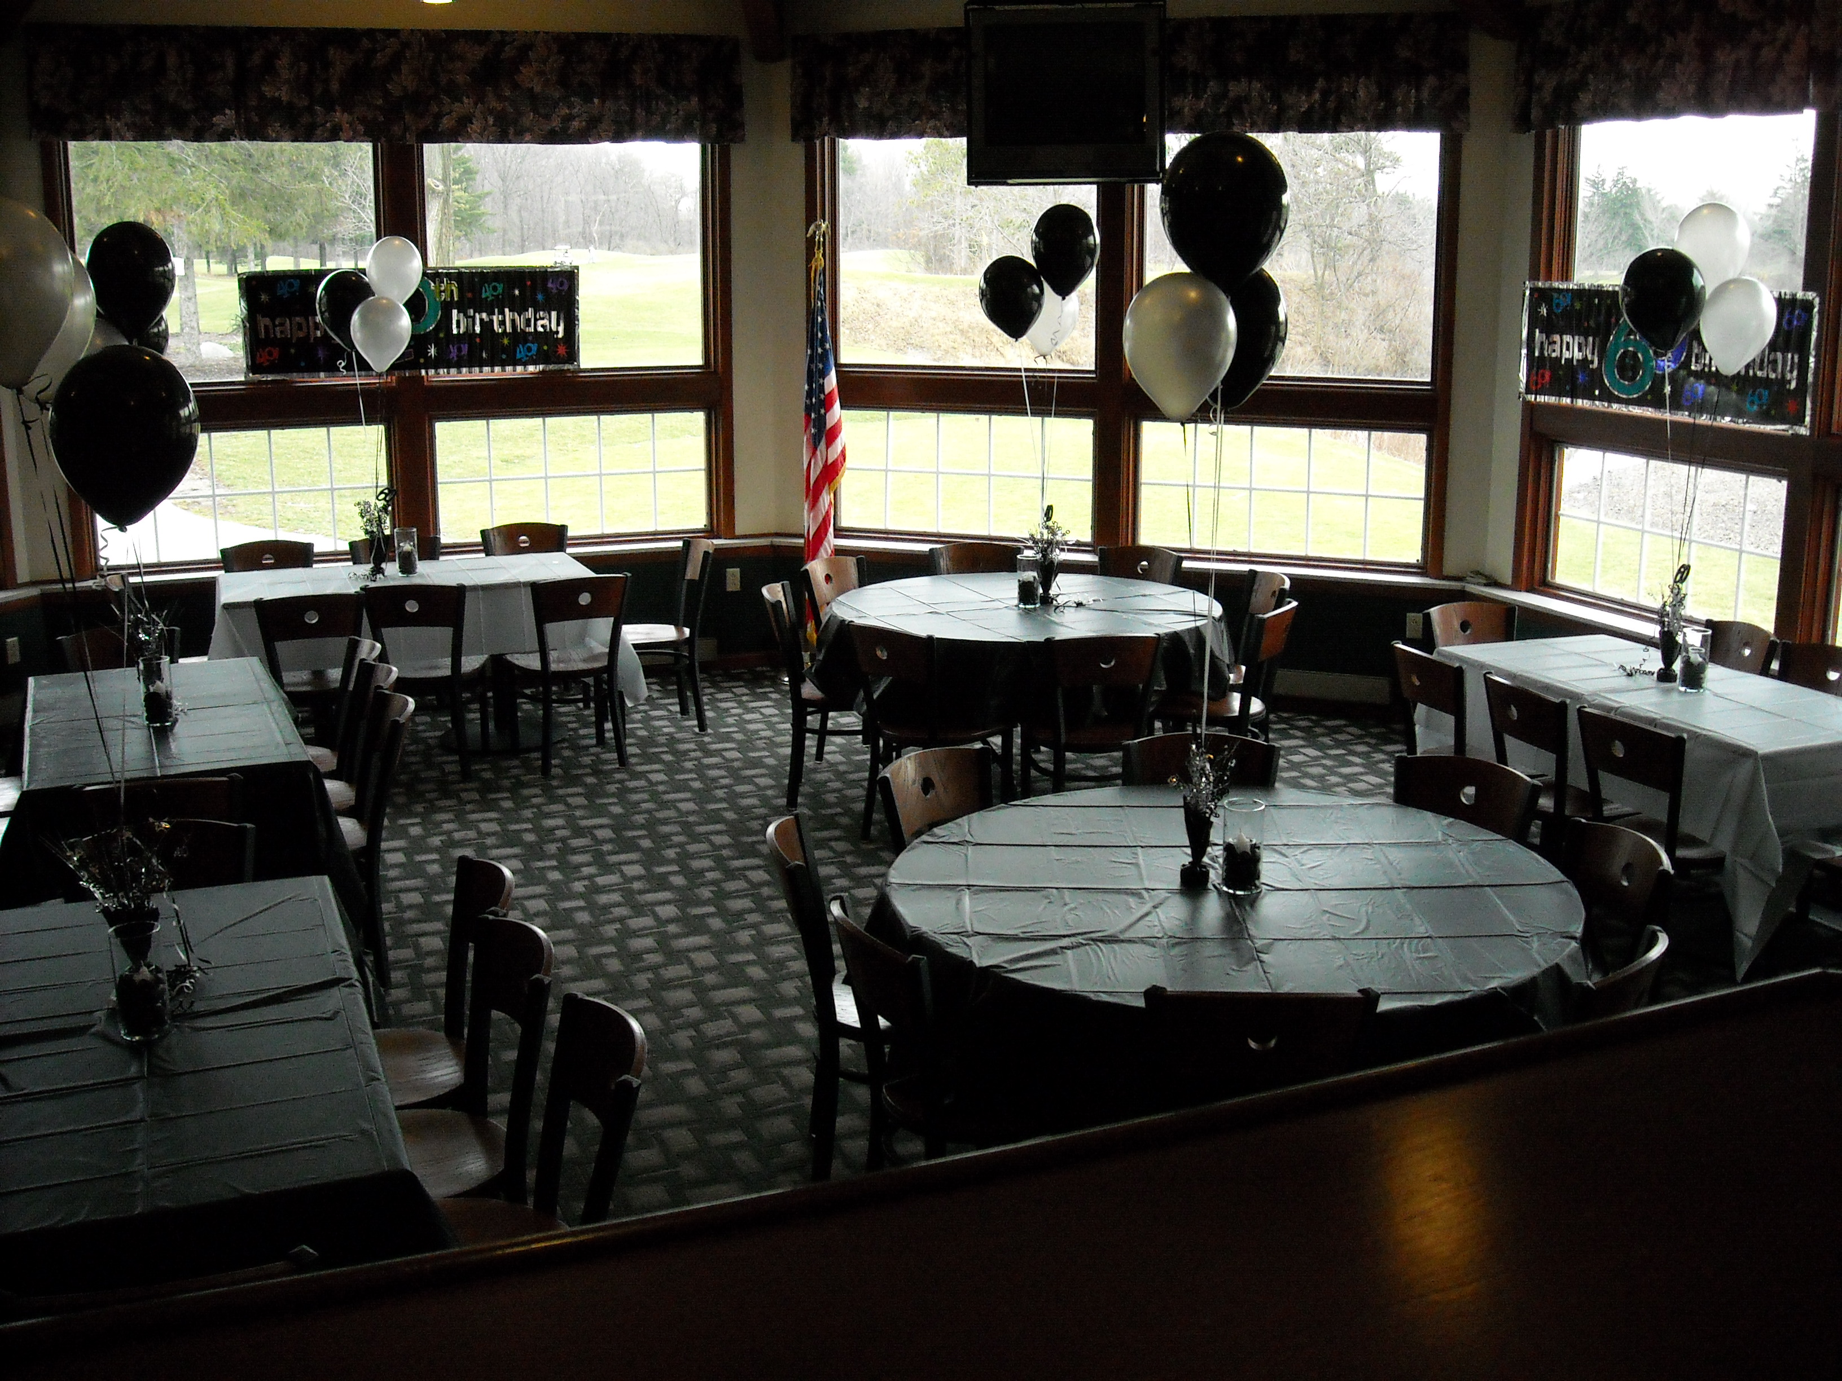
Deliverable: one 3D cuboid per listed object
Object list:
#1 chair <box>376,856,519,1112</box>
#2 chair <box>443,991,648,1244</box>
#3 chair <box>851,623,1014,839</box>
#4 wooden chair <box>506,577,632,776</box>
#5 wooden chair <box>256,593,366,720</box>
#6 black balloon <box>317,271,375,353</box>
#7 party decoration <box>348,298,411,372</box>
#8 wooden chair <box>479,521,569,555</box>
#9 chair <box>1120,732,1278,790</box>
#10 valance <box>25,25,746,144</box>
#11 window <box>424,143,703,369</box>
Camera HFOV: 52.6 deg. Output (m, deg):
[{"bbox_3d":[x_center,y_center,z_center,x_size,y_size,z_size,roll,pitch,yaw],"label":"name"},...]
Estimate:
[{"bbox_3d":[-1.083,0.791,3.885,0.493,0.838,0.439,-6,14,-23],"label":"chair"},{"bbox_3d":[-0.725,0.976,3.164,0.520,0.840,0.440,-6,14,-23],"label":"chair"},{"bbox_3d":[0.028,0.142,6.853,0.440,0.840,0.520,11,17,41],"label":"chair"},{"bbox_3d":[-1.474,-0.110,7.887,0.420,0.830,0.490,-6,14,-23],"label":"wooden chair"},{"bbox_3d":[-2.547,-0.020,7.787,0.430,0.830,0.490,-5,14,-21],"label":"wooden chair"},{"bbox_3d":[-2.346,-1.550,7.600,0.255,0.335,0.255,0,13,0],"label":"black balloon"},{"bbox_3d":[-2.357,-1.560,8.122,0.270,0.345,0.270,0,13,0],"label":"party decoration"},{"bbox_3d":[-1.885,-0.374,9.061,0.439,0.838,0.493,-4,14,-18],"label":"wooden chair"},{"bbox_3d":[0.757,0.585,5.039,0.430,0.830,0.490,1,13,4],"label":"chair"},{"bbox_3d":[-2.359,-2.783,8.564,3.200,0.500,0.140,-5,14,-21],"label":"valance"},{"bbox_3d":[-1.746,-2.145,9.193,1.386,1.126,0.089,-5,14,-21],"label":"window"}]

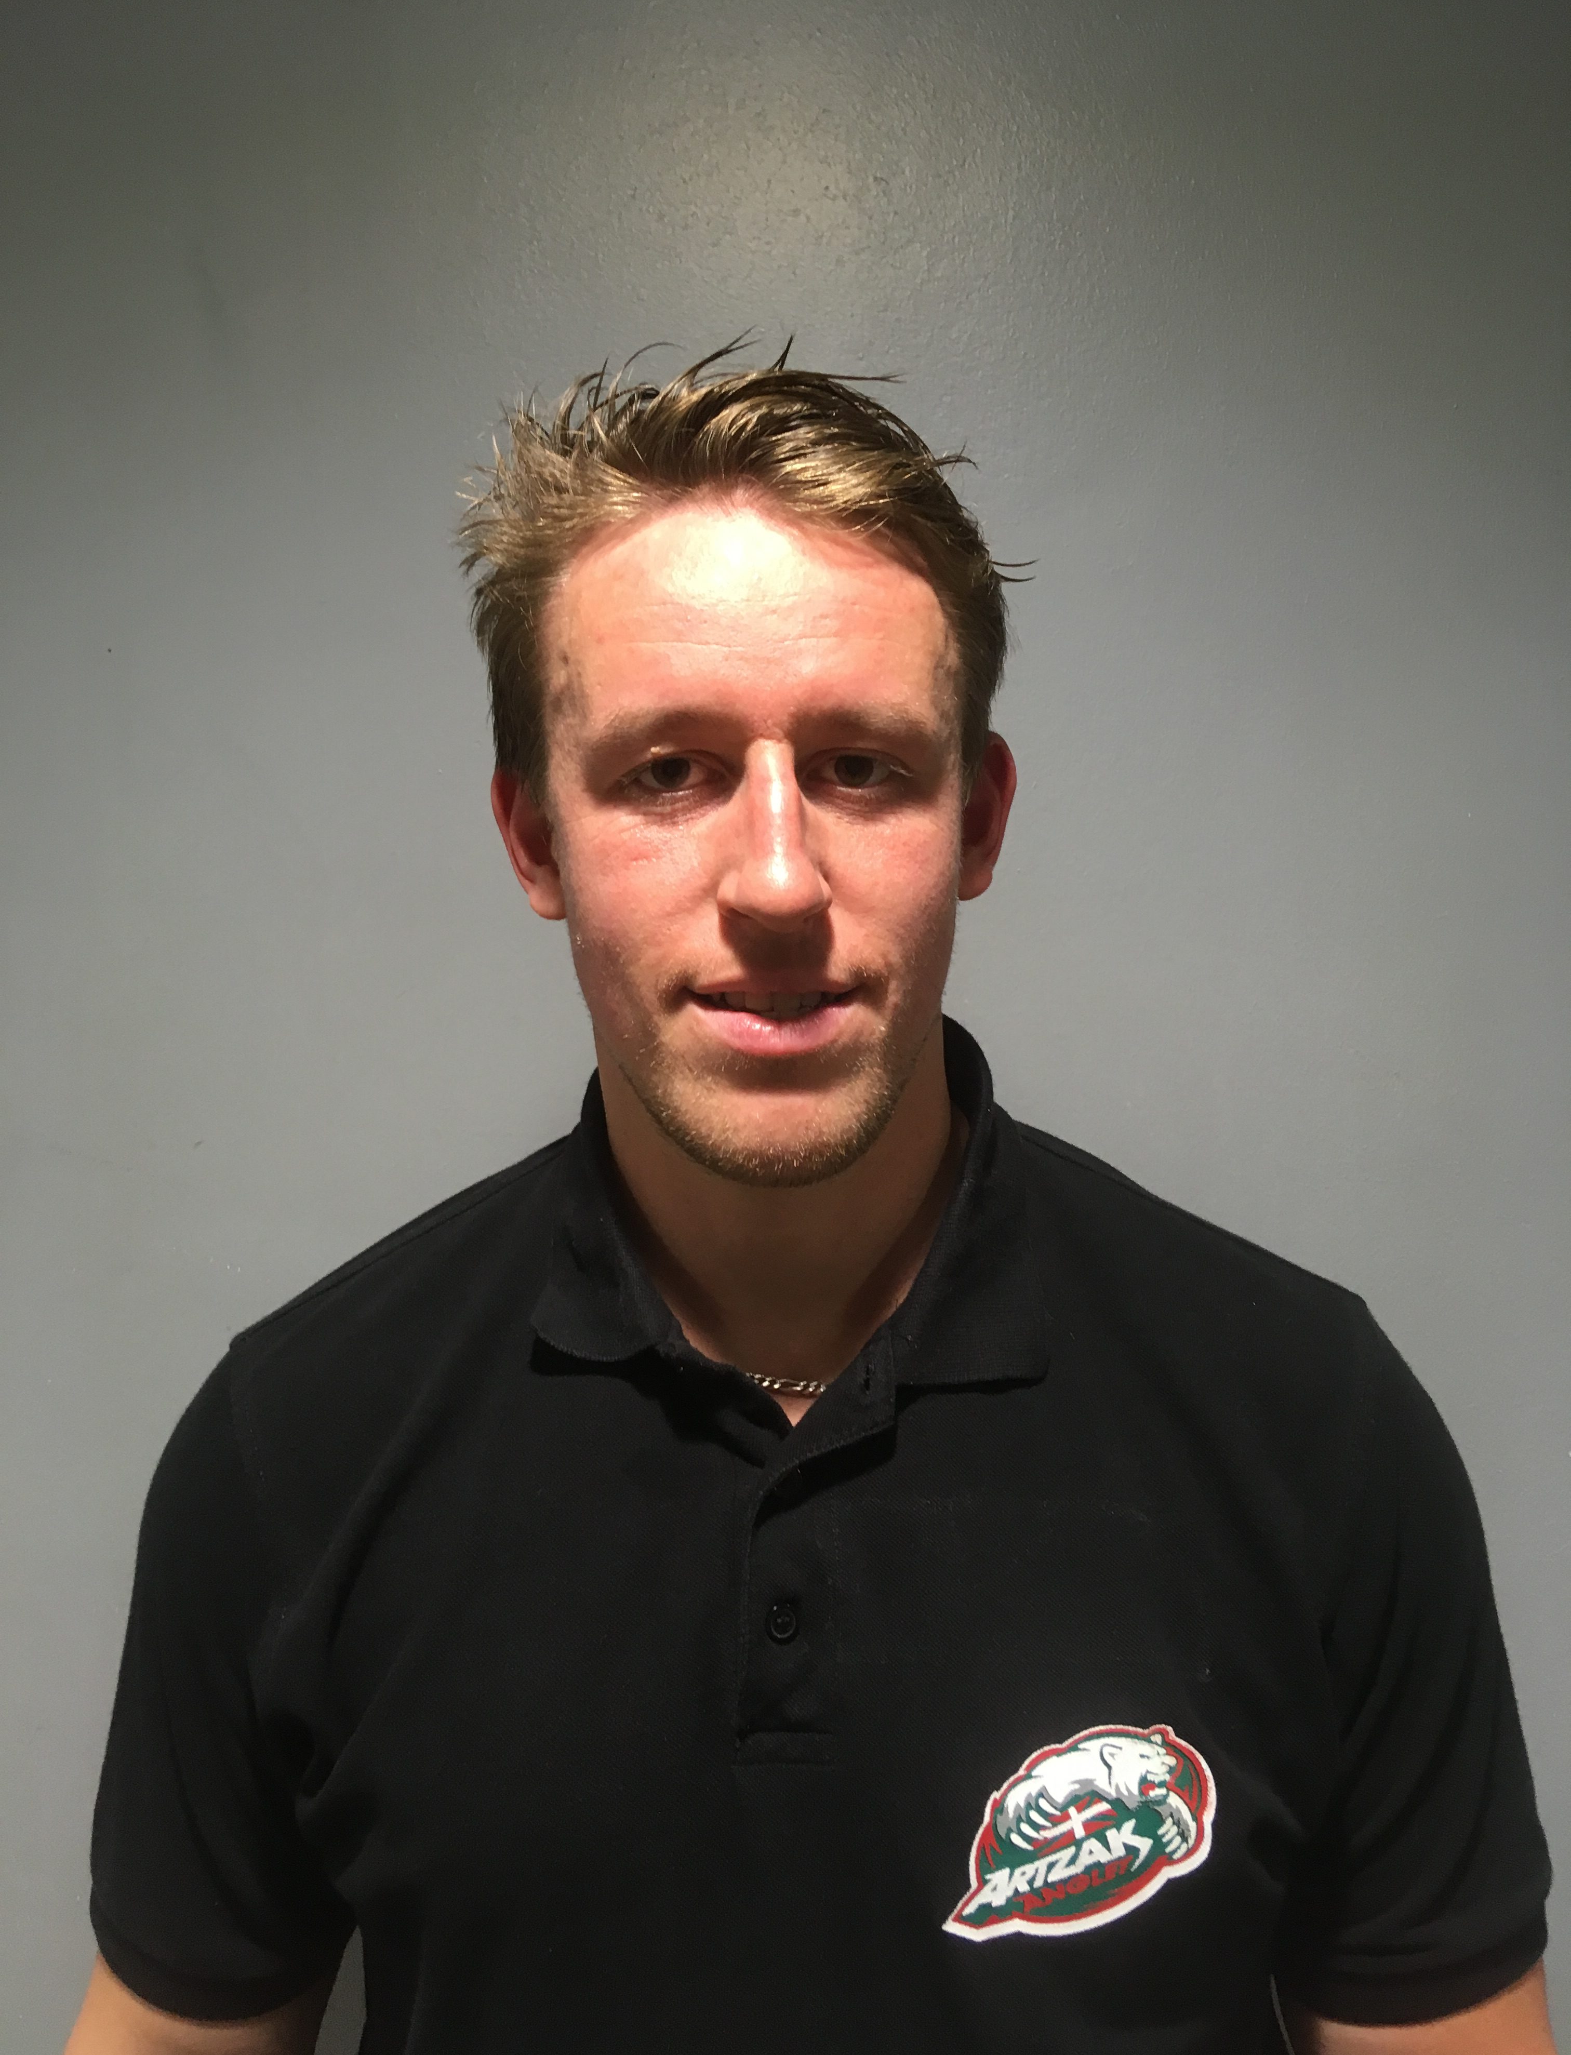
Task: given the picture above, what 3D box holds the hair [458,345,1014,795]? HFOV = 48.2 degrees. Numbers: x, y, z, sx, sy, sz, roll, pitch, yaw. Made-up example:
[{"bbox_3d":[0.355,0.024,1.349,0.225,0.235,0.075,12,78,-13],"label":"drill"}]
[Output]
[{"bbox_3d":[-0.018,-0.157,0.675,0.205,0.180,0.205,1,7,-4],"label":"hair"}]

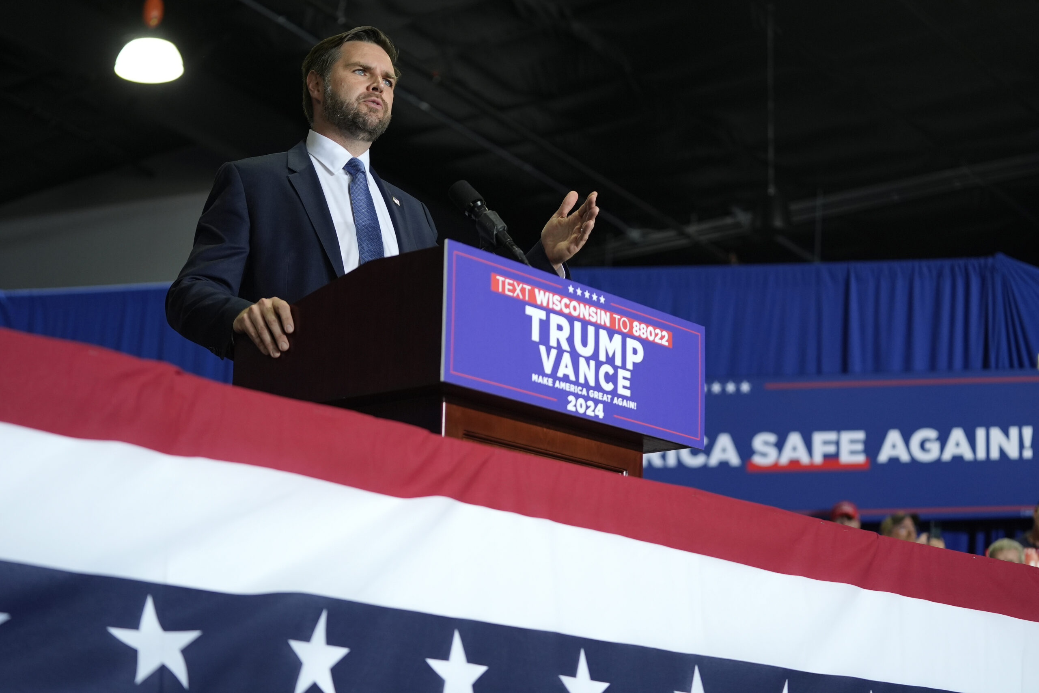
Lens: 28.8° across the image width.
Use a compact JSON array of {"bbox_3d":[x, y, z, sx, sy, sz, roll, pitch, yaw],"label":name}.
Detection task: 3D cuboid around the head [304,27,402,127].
[{"bbox_3d":[-0.359,-0.561,4.290,0.170,0.245,0.215,14,-23,-31],"label":"head"}]

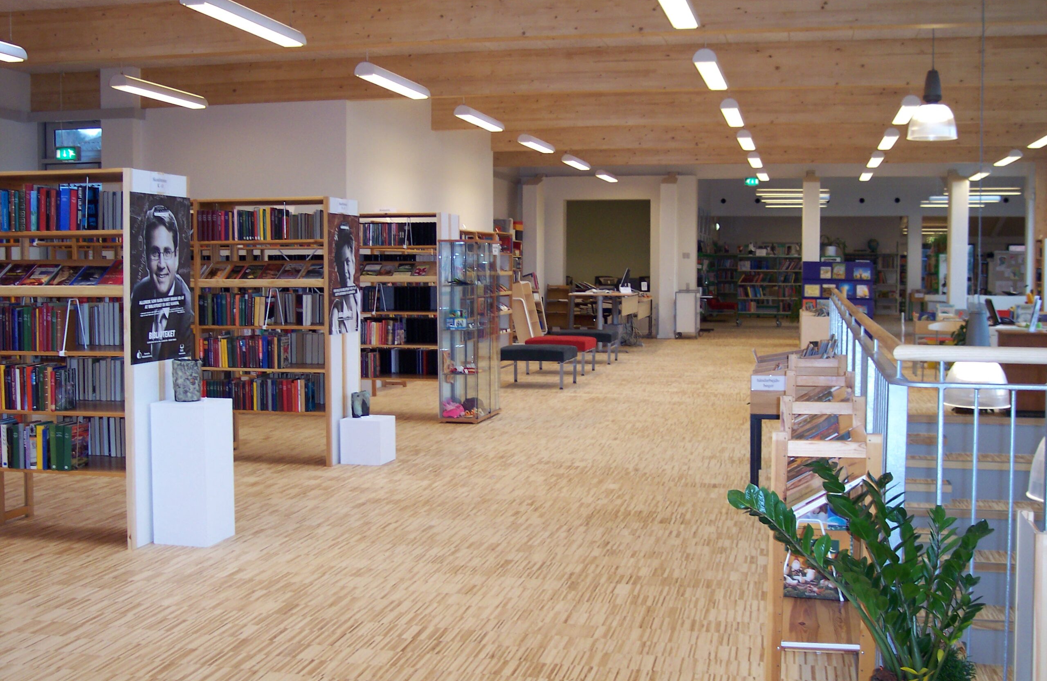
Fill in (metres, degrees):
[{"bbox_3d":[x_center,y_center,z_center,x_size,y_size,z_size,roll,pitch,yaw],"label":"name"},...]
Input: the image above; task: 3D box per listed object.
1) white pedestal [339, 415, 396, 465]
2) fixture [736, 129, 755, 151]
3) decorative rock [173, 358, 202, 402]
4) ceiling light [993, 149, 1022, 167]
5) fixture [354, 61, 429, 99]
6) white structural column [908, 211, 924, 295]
[{"bbox_3d":[-1.113,0.715,8.252,0.295,0.318,0.280,1,4,14],"label":"white pedestal"},{"bbox_3d":[3.151,-2.815,16.162,0.197,0.113,1.575,1,4,14],"label":"fixture"},{"bbox_3d":[-1.691,0.198,5.834,0.148,0.215,0.120,-1,4,-16],"label":"decorative rock"},{"bbox_3d":[7.270,-2.736,17.243,0.193,0.108,1.520,1,4,14],"label":"ceiling light"},{"bbox_3d":[-1.248,-2.515,11.190,0.197,0.113,1.575,1,4,14],"label":"fixture"},{"bbox_3d":[10.777,-2.020,31.671,0.356,2.902,0.360,1,4,14],"label":"white structural column"}]

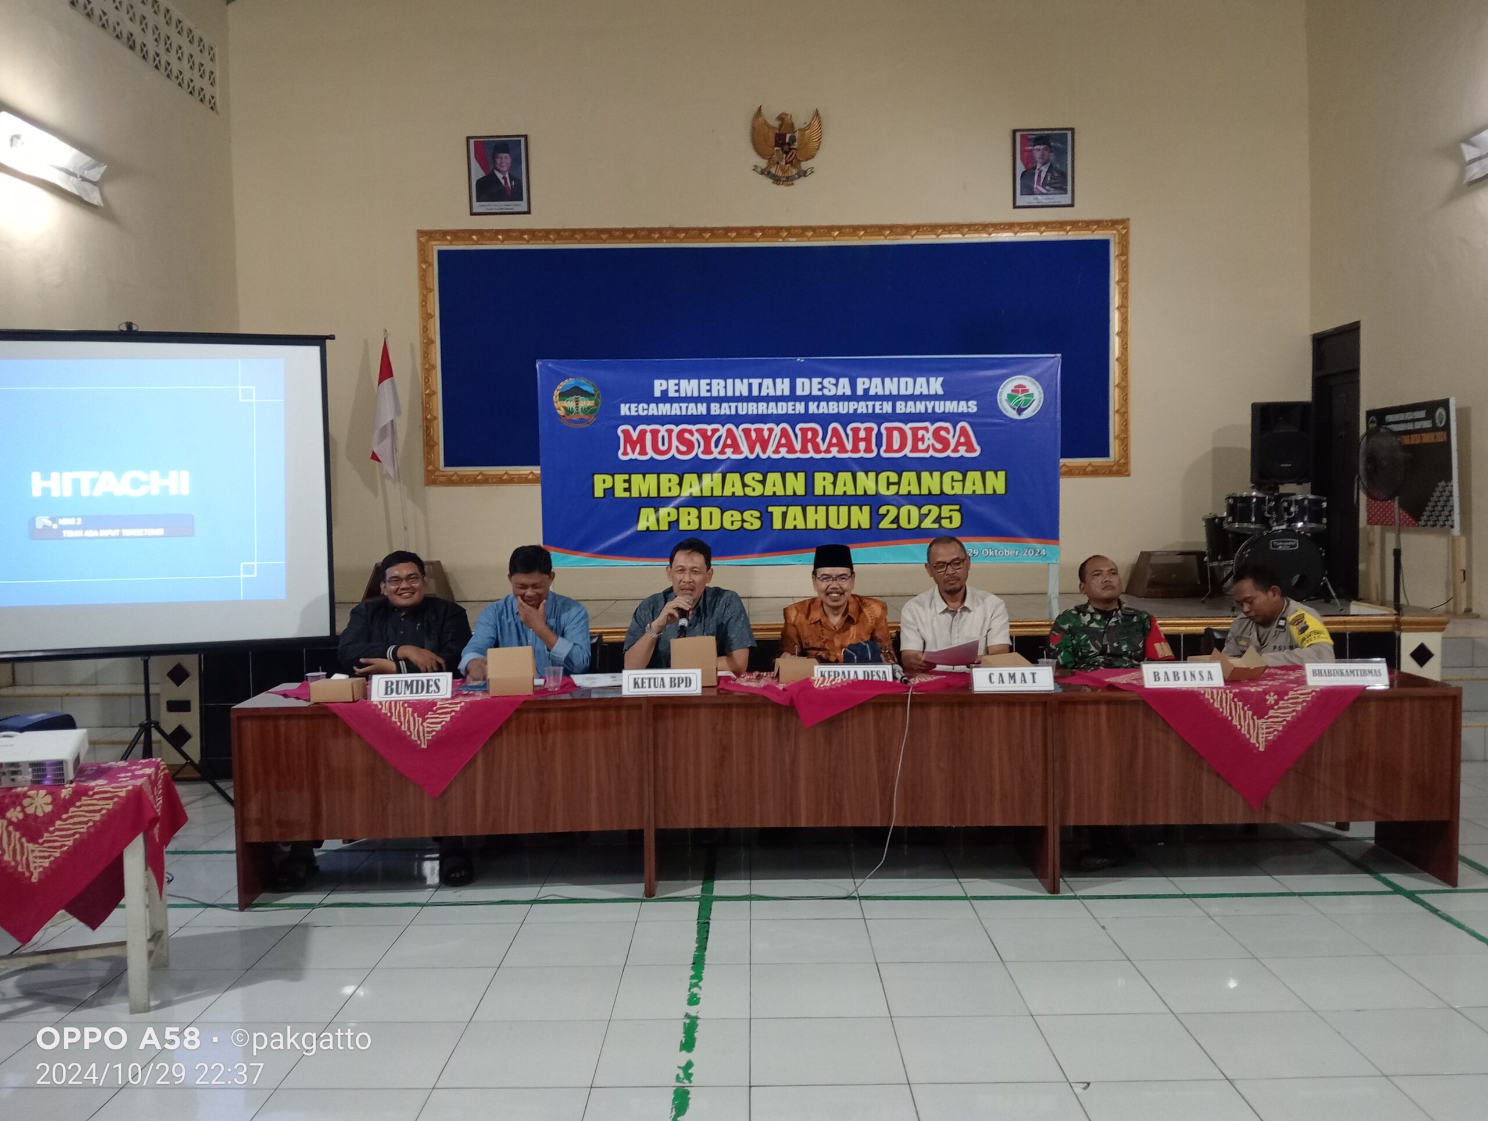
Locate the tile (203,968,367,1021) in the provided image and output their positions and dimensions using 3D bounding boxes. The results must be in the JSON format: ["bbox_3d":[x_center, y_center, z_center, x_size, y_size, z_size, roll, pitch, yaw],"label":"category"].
[{"bbox_3d":[-1.379,1.318,3.642,0.400,0.010,0.400,-1,3,0],"label":"tile"}]

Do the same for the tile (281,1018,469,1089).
[{"bbox_3d":[-0.981,1.331,3.240,0.400,0.010,0.400,-1,3,1],"label":"tile"}]

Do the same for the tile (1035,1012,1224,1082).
[{"bbox_3d":[1.018,1.304,3.228,0.400,0.010,0.400,-1,3,0],"label":"tile"}]

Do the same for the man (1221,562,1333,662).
[{"bbox_3d":[2.327,0.594,5.251,0.540,1.180,0.780,1,3,27],"label":"man"}]

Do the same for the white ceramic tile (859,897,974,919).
[{"bbox_3d":[0.627,1.250,4.421,0.400,0.010,0.400,-1,3,0],"label":"white ceramic tile"}]

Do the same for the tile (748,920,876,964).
[{"bbox_3d":[0.224,1.274,4.025,0.400,0.010,0.400,-1,3,0],"label":"tile"}]

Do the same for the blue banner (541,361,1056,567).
[{"bbox_3d":[0.314,-0.558,6.859,2.970,1.186,0.020,-1,3,0],"label":"blue banner"}]

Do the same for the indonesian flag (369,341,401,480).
[{"bbox_3d":[-2.340,-0.992,7.879,0.200,0.920,0.140,-1,3,0],"label":"indonesian flag"}]

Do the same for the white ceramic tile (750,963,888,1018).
[{"bbox_3d":[0.221,1.296,3.631,0.400,0.010,0.400,-1,3,0],"label":"white ceramic tile"}]

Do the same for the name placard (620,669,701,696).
[{"bbox_3d":[-0.305,0.457,4.550,0.300,0.098,0.060,-1,3,1],"label":"name placard"}]

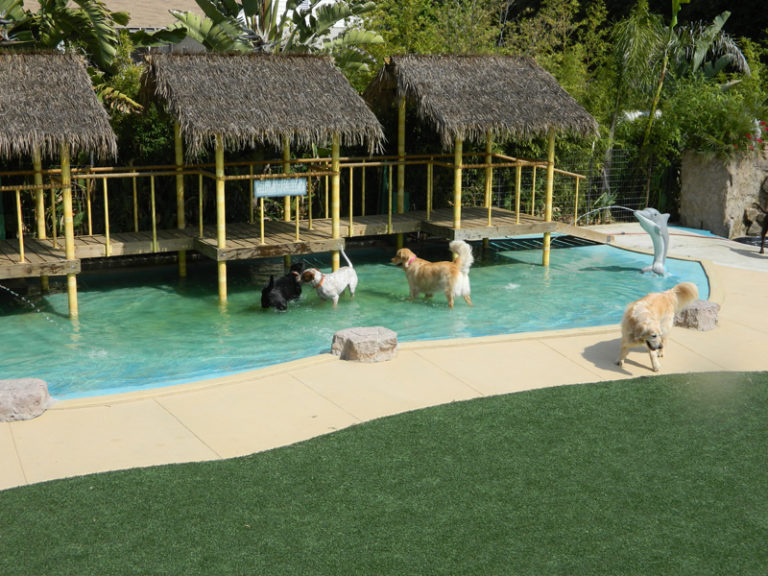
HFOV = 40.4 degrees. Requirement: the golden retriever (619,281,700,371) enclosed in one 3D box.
[{"bbox_3d":[2.506,0.318,9.577,0.420,0.630,0.970,7,14,27],"label":"golden retriever"}]

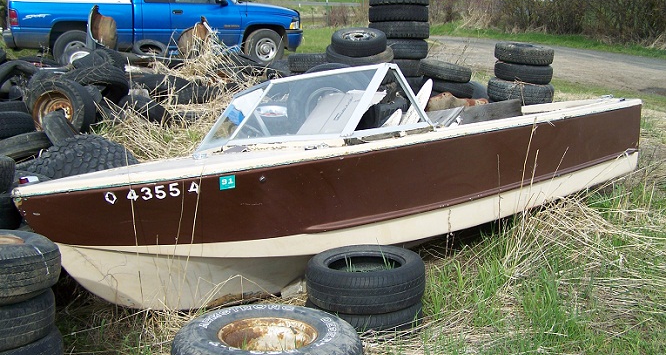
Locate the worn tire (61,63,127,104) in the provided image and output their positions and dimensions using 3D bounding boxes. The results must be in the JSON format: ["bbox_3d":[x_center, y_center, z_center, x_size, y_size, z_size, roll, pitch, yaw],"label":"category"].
[{"bbox_3d":[-2.359,-0.888,7.300,0.680,0.200,0.680,5,-21,-1],"label":"worn tire"}]

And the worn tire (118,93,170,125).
[{"bbox_3d":[-1.860,-0.628,7.300,0.640,0.200,0.640,14,12,-3],"label":"worn tire"}]

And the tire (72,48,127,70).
[{"bbox_3d":[-2.563,-1.235,8.000,0.650,0.200,0.650,-18,-6,4],"label":"tire"}]

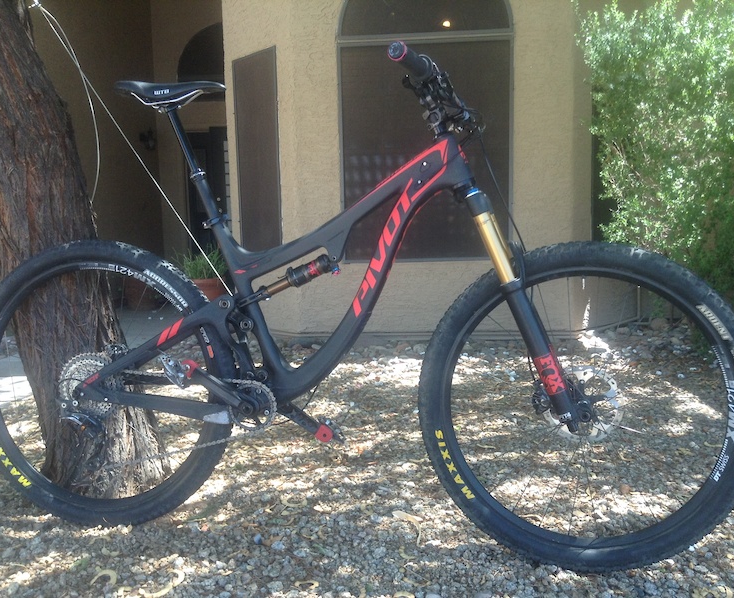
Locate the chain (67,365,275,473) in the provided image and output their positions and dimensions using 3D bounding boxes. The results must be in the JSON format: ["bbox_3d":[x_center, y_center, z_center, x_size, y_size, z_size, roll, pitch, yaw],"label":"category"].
[{"bbox_3d":[-0.480,0.302,1.855,0.548,0.266,0.040,1,5,11],"label":"chain"}]

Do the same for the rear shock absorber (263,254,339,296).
[{"bbox_3d":[-0.157,-0.051,1.810,0.199,0.062,0.055,-27,-1,12],"label":"rear shock absorber"}]

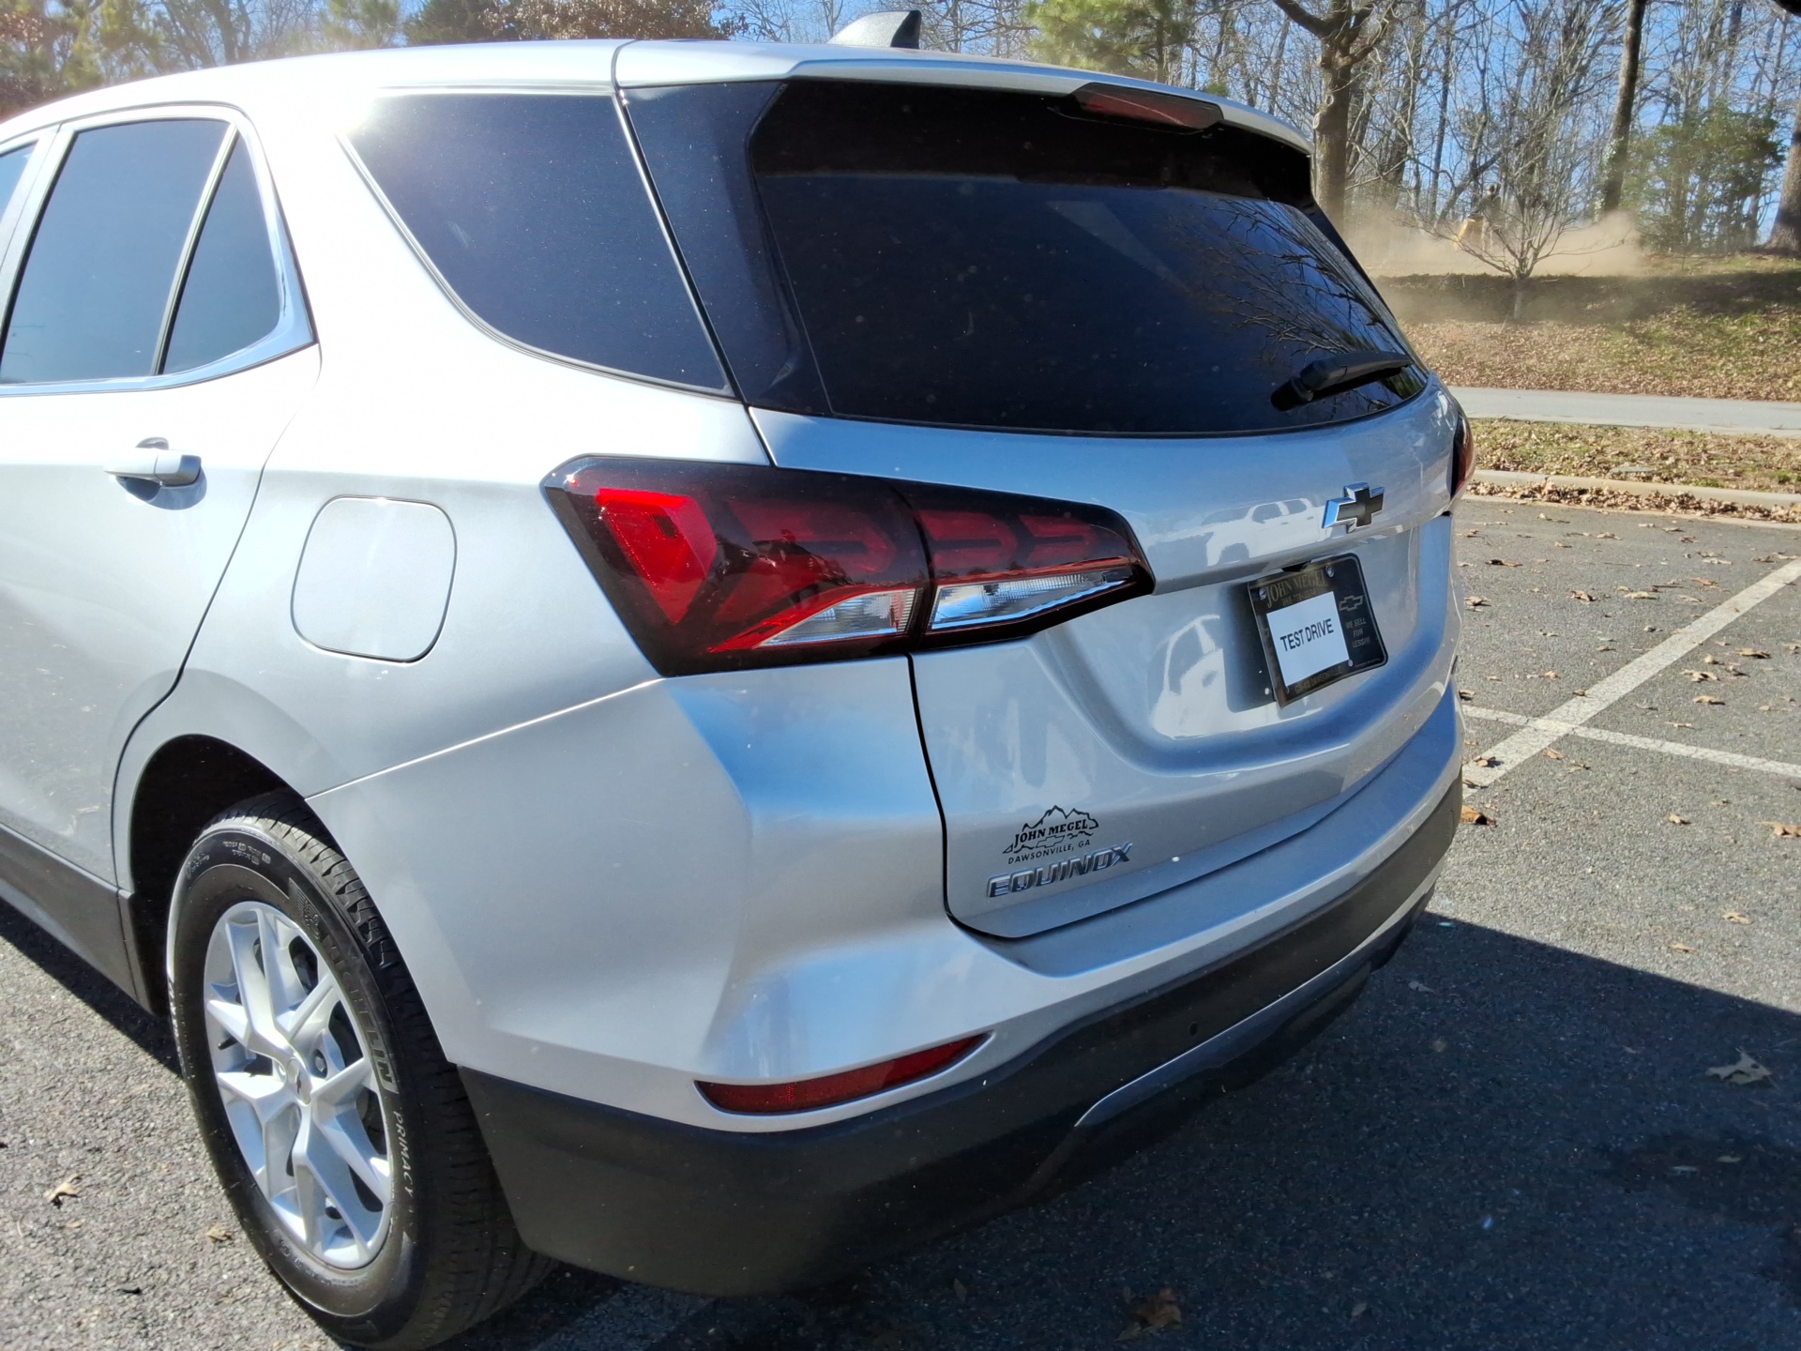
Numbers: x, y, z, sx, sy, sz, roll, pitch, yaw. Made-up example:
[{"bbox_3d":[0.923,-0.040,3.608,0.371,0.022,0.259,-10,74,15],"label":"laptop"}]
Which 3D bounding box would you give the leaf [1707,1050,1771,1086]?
[{"bbox_3d":[1.474,0.684,2.554,0.116,0.030,0.108,8,16,28],"label":"leaf"}]

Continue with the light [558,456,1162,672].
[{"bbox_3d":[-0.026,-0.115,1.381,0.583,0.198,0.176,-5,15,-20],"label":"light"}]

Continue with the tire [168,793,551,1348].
[{"bbox_3d":[-0.699,0.487,1.896,0.720,0.720,0.230,12,19,39],"label":"tire"}]

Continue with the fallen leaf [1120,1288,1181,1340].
[{"bbox_3d":[0.333,0.842,1.931,0.082,0.022,0.087,3,15,9],"label":"fallen leaf"}]

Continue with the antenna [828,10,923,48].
[{"bbox_3d":[-0.054,-0.899,2.069,0.180,0.065,0.065,12,19,39],"label":"antenna"}]

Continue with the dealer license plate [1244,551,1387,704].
[{"bbox_3d":[0.513,-0.059,1.773,0.012,0.152,0.304,-16,0,43],"label":"dealer license plate"}]

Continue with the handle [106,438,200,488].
[{"bbox_3d":[-0.915,-0.257,1.752,0.225,0.045,0.050,12,19,39],"label":"handle"}]

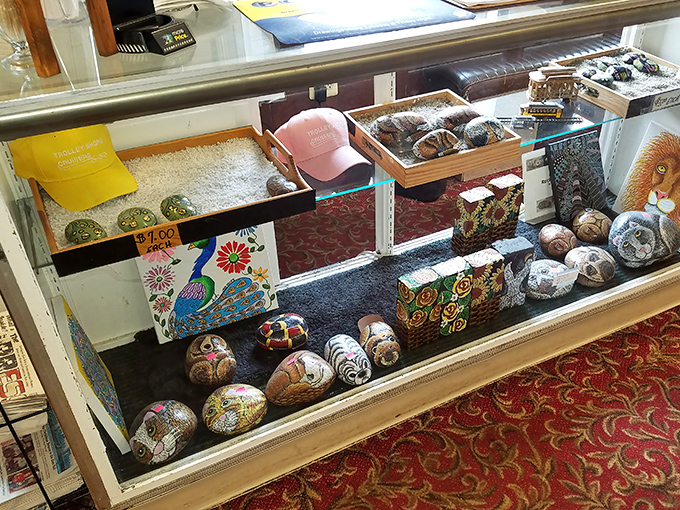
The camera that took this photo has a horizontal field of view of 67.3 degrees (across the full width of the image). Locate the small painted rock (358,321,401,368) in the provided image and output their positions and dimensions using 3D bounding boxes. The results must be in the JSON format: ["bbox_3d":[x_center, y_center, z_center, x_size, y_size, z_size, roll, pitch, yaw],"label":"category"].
[{"bbox_3d":[0.104,0.225,1.332,0.095,0.087,0.172,-14,31,-17],"label":"small painted rock"}]

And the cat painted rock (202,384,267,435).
[{"bbox_3d":[-0.233,0.344,1.142,0.142,0.090,0.120,-9,31,-10],"label":"cat painted rock"}]

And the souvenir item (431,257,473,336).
[{"bbox_3d":[0.299,0.119,1.389,0.095,0.193,0.058,-15,31,-19],"label":"souvenir item"}]

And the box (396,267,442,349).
[{"bbox_3d":[0.209,0.142,1.341,0.098,0.198,0.057,-16,33,-22],"label":"box"}]

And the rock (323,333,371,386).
[{"bbox_3d":[0.020,0.259,1.275,0.097,0.092,0.172,-15,31,-20],"label":"rock"}]

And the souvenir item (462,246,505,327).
[{"bbox_3d":[0.393,0.091,1.427,0.095,0.193,0.058,-15,31,-19],"label":"souvenir item"}]

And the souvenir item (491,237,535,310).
[{"bbox_3d":[0.490,0.060,1.472,0.098,0.195,0.060,-15,31,-19],"label":"souvenir item"}]

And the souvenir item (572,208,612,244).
[{"bbox_3d":[0.892,-0.100,1.795,0.128,0.108,0.168,-5,29,-2],"label":"souvenir item"}]

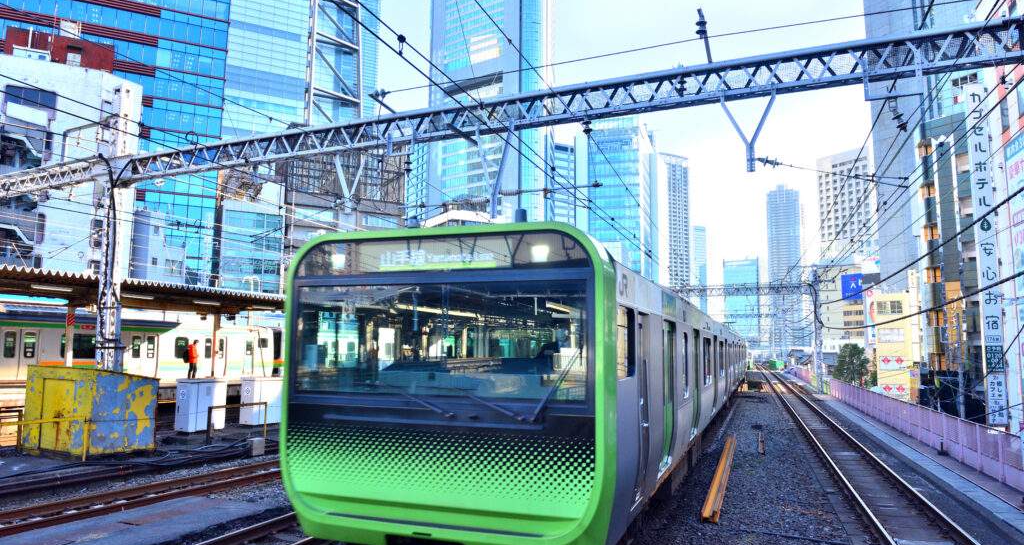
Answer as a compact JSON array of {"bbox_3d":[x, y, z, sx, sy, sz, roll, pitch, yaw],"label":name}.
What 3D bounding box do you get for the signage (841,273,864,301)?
[{"bbox_3d":[107.547,4.566,215.000,7.000,7.700,0.600,-2,-7,25],"label":"signage"}]

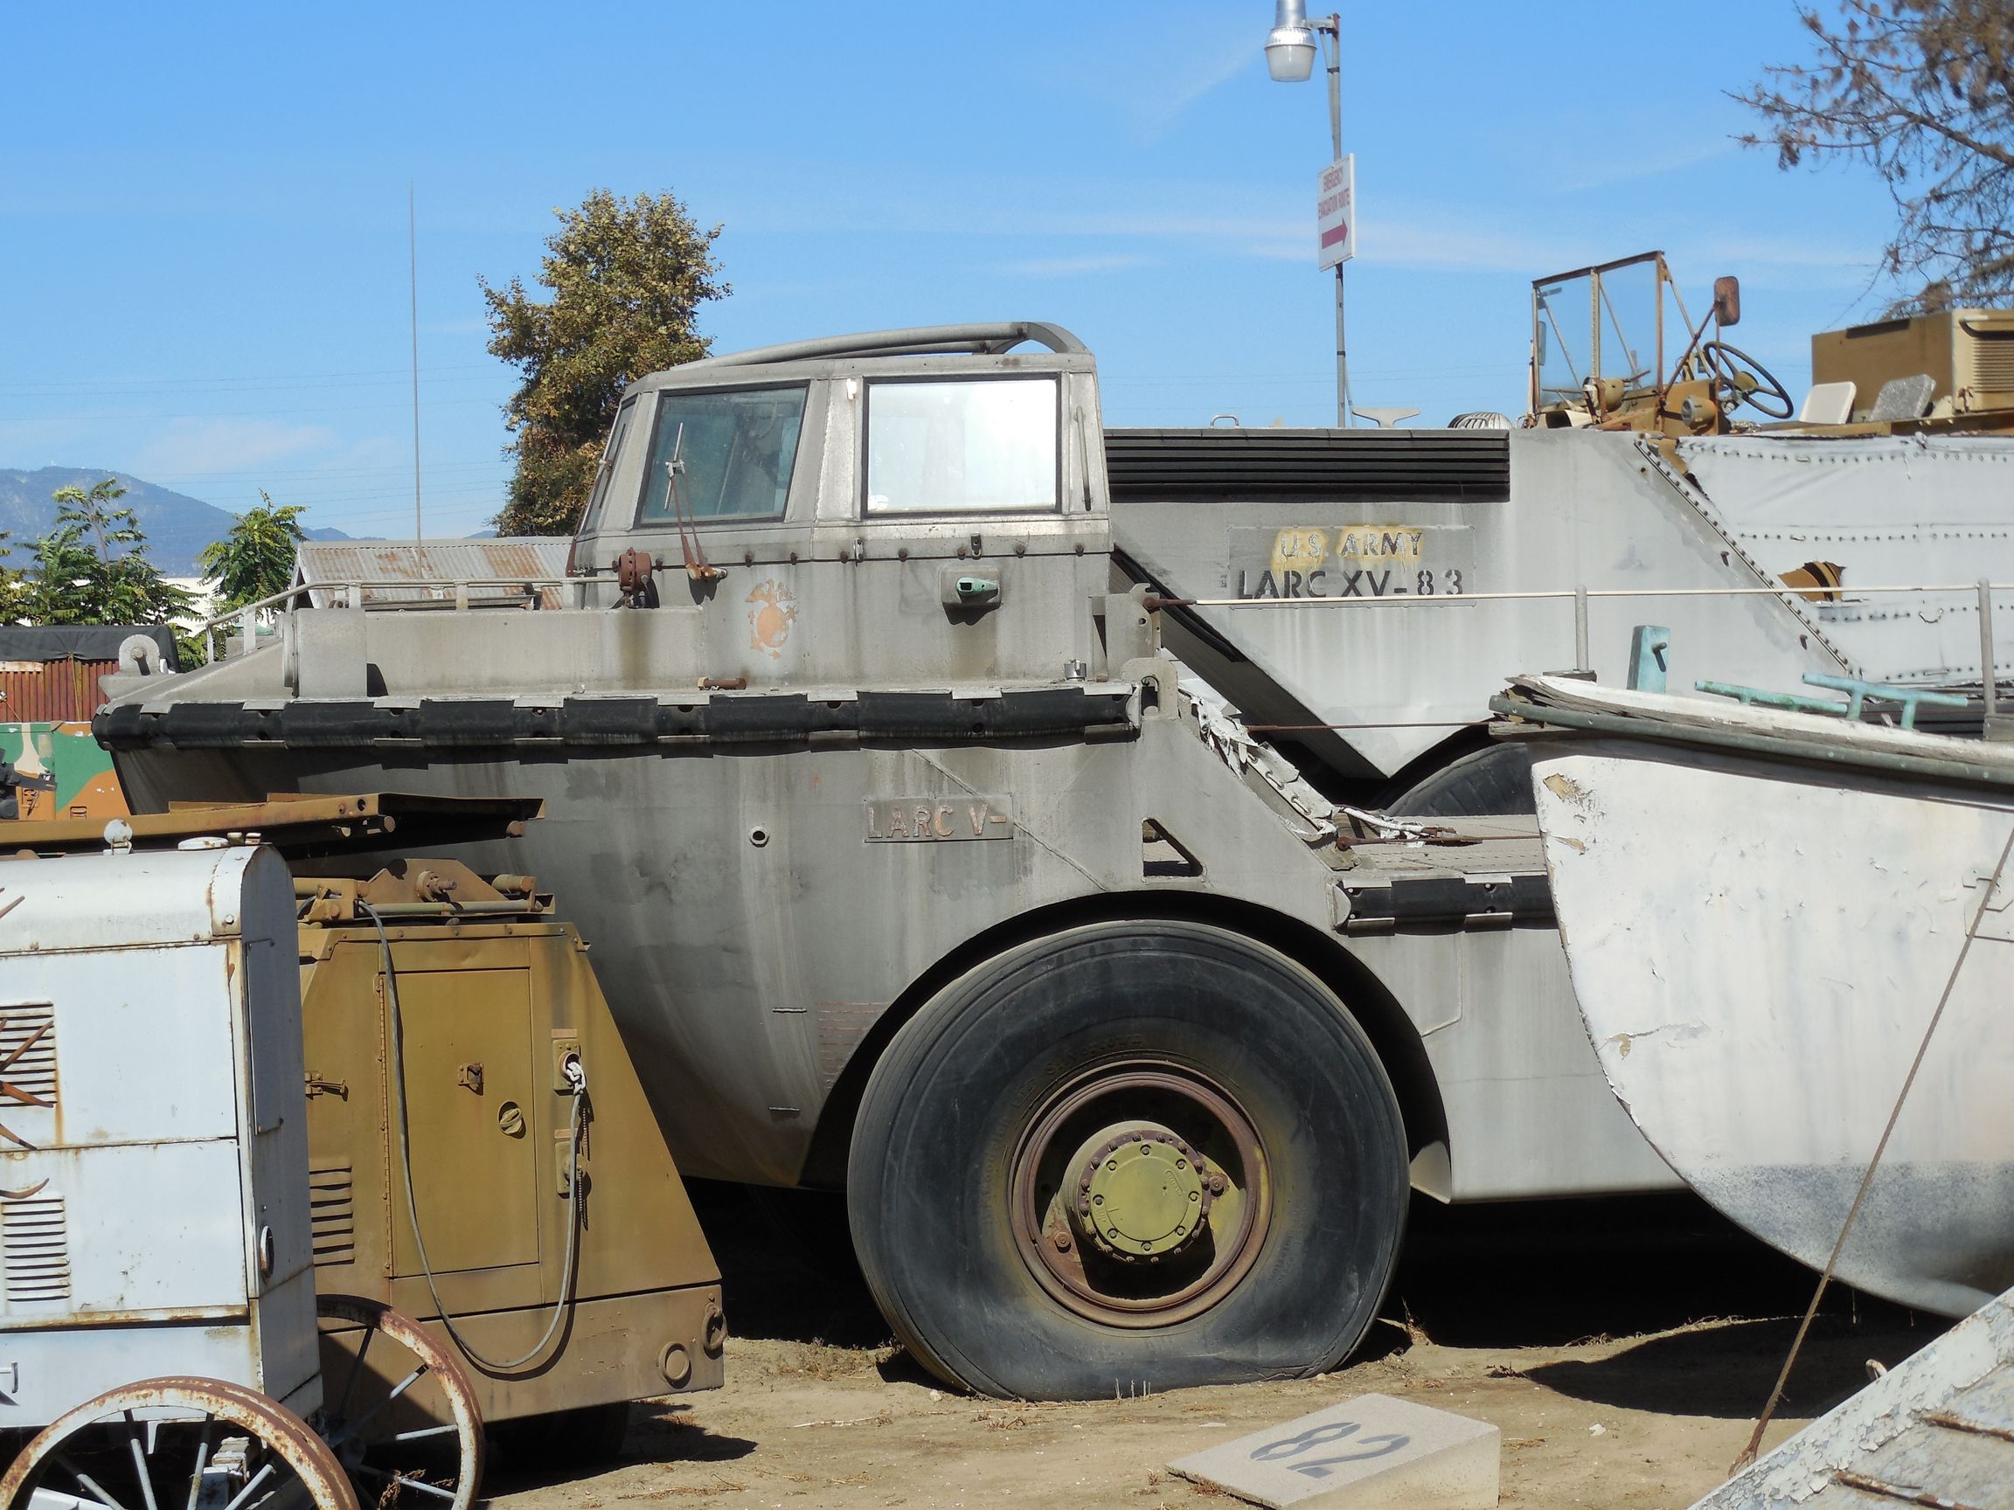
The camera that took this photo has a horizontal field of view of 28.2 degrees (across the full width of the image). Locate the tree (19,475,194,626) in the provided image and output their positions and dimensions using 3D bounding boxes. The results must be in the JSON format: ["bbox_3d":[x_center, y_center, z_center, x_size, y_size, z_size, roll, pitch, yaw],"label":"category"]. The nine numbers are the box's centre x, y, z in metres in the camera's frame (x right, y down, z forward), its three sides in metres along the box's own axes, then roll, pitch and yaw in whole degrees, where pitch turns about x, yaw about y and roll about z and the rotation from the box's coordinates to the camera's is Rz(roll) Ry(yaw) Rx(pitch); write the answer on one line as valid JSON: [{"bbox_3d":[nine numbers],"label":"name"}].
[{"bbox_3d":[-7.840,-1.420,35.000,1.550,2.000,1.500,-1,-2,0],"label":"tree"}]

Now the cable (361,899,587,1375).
[{"bbox_3d":[-1.260,0.903,9.500,0.130,1.100,0.640,-3,-3,41],"label":"cable"}]

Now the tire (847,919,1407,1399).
[{"bbox_3d":[0.350,1.171,11.600,1.580,1.390,0.480,-1,-2,-11],"label":"tire"}]

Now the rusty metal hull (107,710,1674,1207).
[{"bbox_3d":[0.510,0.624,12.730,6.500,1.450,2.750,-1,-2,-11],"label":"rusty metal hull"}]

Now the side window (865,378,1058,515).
[{"bbox_3d":[-0.130,-0.895,11.650,0.570,0.410,0.050,-1,-10,-11],"label":"side window"}]

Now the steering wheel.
[{"bbox_3d":[3.471,-1.754,18.800,0.520,0.090,0.520,42,-11,-8],"label":"steering wheel"}]

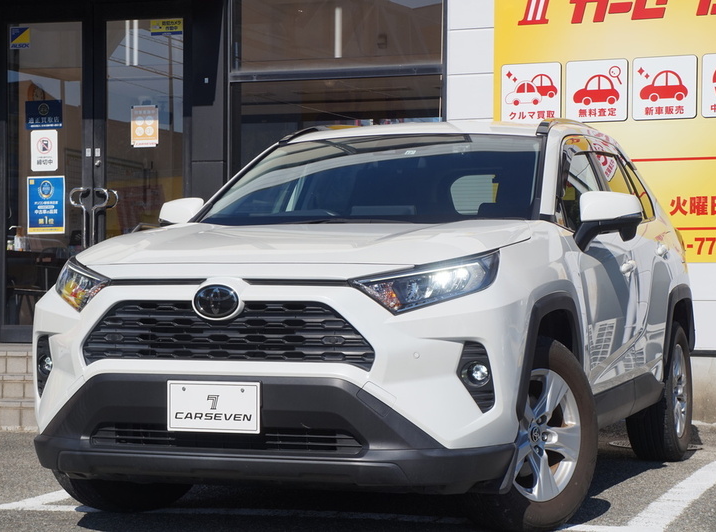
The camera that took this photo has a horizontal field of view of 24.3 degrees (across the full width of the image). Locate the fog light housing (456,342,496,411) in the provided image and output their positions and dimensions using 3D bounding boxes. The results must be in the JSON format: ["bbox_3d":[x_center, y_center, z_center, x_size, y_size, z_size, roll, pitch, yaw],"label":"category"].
[{"bbox_3d":[0.384,0.363,5.417,0.135,0.240,0.120,0,-1,9],"label":"fog light housing"}]

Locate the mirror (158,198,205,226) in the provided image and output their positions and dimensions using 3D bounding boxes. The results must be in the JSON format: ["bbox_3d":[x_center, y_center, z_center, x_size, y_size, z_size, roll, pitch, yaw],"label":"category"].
[{"bbox_3d":[-0.767,-0.180,7.317,0.255,0.235,0.175,0,-1,21],"label":"mirror"}]

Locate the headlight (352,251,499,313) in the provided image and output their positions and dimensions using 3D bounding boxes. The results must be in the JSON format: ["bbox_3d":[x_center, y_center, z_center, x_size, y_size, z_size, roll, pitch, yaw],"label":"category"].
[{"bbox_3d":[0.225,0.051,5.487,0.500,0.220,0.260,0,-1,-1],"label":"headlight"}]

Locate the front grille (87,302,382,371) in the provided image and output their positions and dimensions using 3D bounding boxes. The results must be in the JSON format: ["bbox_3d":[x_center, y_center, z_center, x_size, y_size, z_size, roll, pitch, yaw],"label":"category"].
[{"bbox_3d":[-0.451,0.228,5.471,1.070,0.240,0.140,0,-1,21],"label":"front grille"}]

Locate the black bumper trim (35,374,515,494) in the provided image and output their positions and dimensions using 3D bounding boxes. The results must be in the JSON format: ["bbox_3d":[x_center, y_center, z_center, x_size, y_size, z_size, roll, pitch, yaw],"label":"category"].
[{"bbox_3d":[-0.394,0.554,5.621,1.770,0.405,0.510,0,-1,21],"label":"black bumper trim"}]

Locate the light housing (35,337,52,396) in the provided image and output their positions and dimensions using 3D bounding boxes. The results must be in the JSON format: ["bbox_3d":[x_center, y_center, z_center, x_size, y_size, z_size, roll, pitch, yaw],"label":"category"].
[{"bbox_3d":[-1.114,0.367,5.980,0.135,0.240,0.120,0,-1,33],"label":"light housing"}]

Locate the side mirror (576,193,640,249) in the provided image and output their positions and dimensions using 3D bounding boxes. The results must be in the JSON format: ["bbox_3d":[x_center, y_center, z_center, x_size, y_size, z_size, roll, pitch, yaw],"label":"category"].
[{"bbox_3d":[1.002,-0.185,6.652,0.255,0.235,0.175,0,-1,21],"label":"side mirror"}]

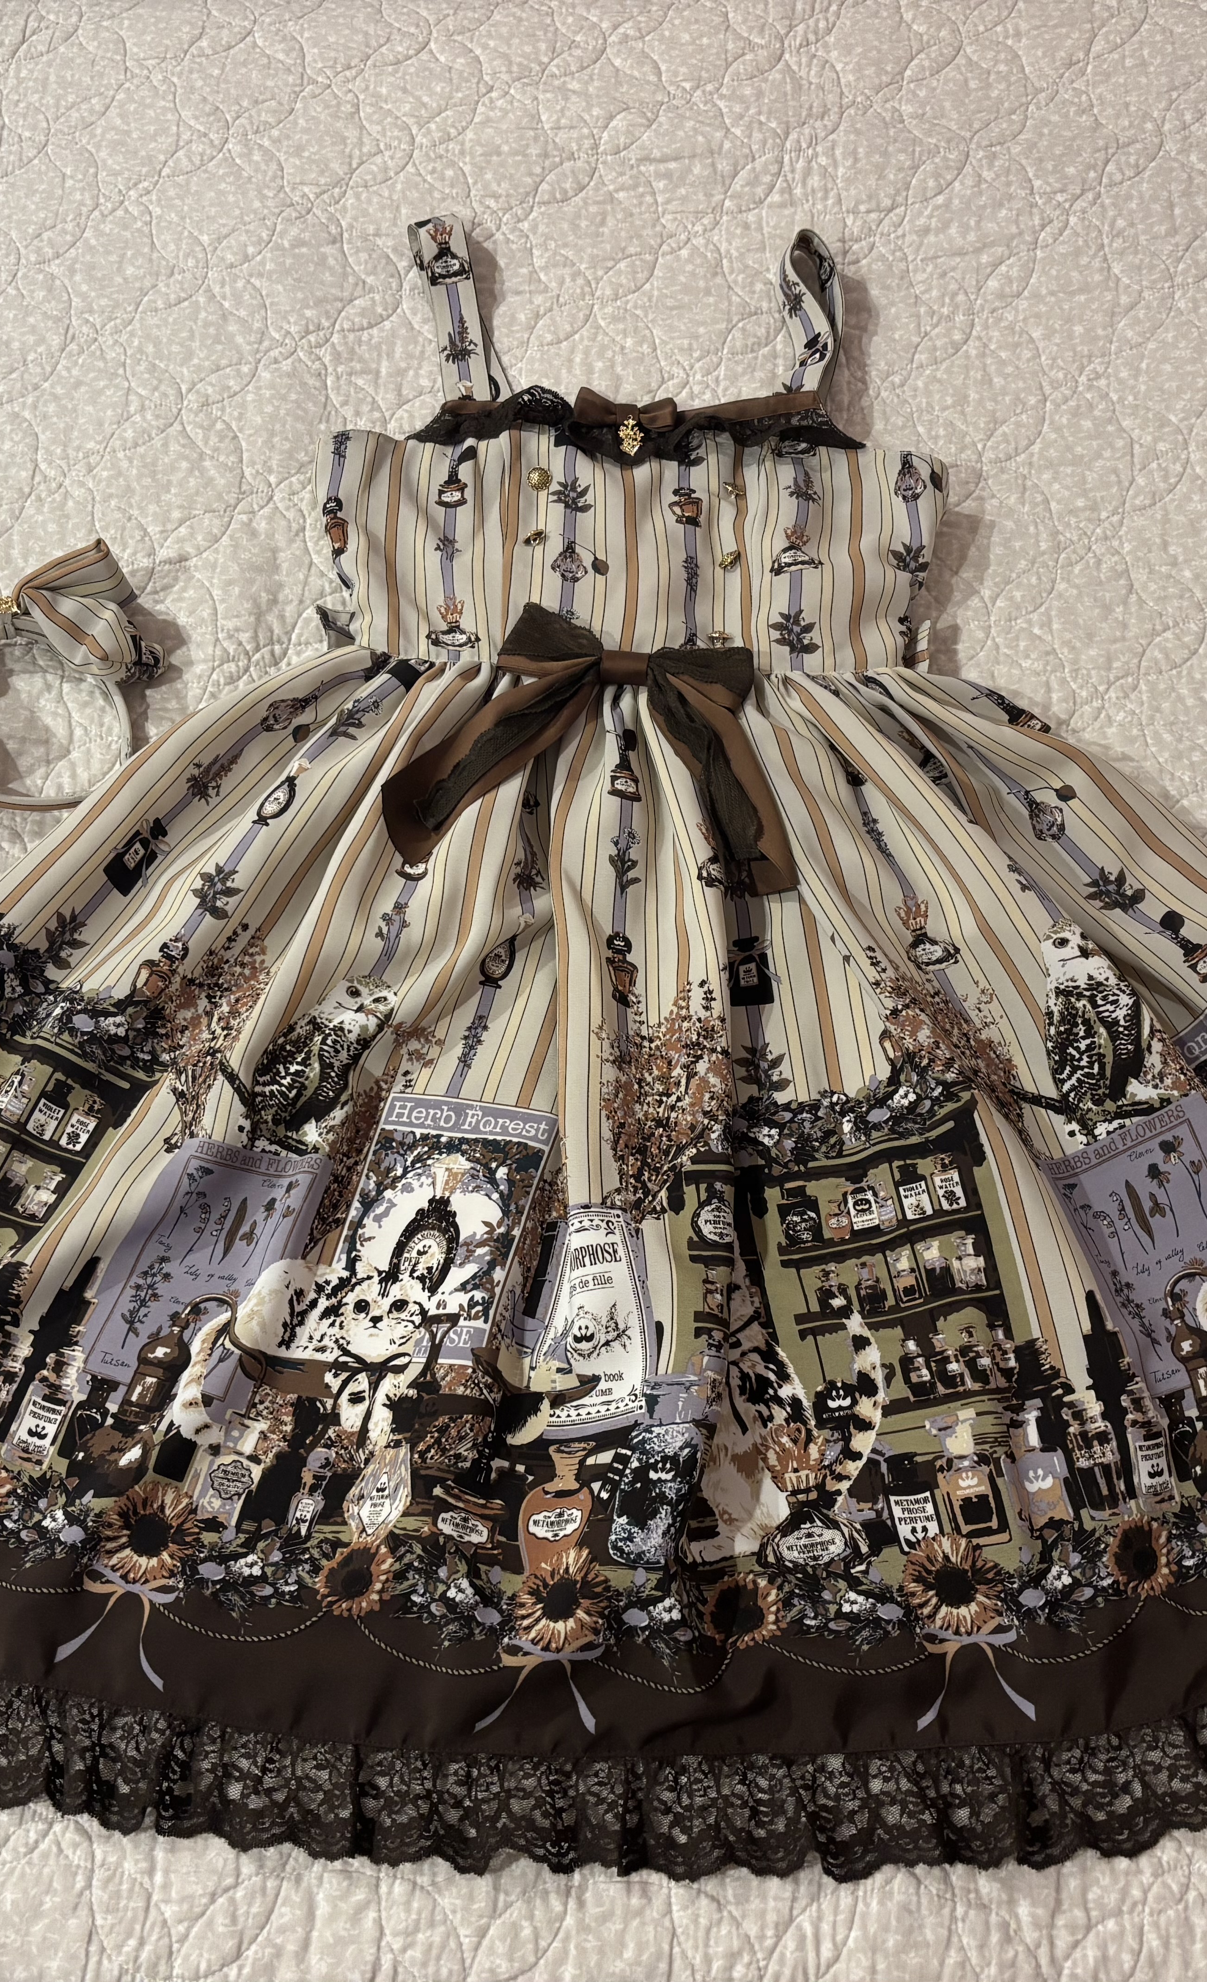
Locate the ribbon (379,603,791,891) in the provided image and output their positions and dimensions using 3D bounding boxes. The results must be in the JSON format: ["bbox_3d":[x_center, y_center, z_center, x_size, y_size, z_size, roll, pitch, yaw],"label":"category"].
[{"bbox_3d":[-0.008,-0.136,1.108,0.222,0.038,0.180,0,62,0],"label":"ribbon"}]

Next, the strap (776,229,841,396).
[{"bbox_3d":[0.132,-0.441,1.282,0.033,0.034,0.121,0,62,0],"label":"strap"}]

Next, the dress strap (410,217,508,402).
[{"bbox_3d":[-0.095,-0.442,1.282,0.051,0.030,0.142,-7,63,-4],"label":"dress strap"}]

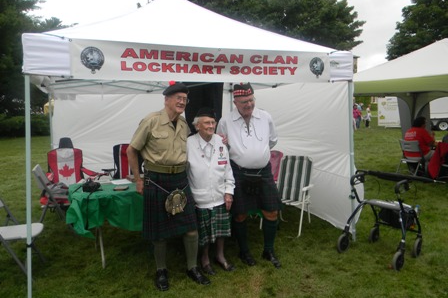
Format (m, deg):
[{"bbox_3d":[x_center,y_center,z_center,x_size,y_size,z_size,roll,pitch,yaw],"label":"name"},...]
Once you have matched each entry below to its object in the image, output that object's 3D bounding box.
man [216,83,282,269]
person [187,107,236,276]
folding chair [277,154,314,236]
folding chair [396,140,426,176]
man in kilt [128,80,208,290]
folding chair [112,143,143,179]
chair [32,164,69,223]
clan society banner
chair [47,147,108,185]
[{"bbox_3d":[0.247,0.256,3.460,0.610,1.730,0.460,-1,7,-7],"label":"man"},{"bbox_3d":[-0.136,0.387,3.360,0.460,1.500,0.360,-3,7,-18],"label":"person"},{"bbox_3d":[0.796,0.573,4.450,0.560,0.860,0.620,4,8,37],"label":"folding chair"},{"bbox_3d":[3.946,0.224,7.454,0.520,0.800,0.460,-6,9,-42],"label":"folding chair"},{"bbox_3d":[-0.496,0.300,3.144,0.700,1.730,0.460,-3,7,-22],"label":"man in kilt"},{"bbox_3d":[-1.455,0.419,5.494,0.830,0.970,0.650,-2,7,-10],"label":"folding chair"},{"bbox_3d":[-2.064,0.631,4.373,0.520,0.820,0.460,-3,7,-22],"label":"chair"},{"bbox_3d":[-0.037,-0.756,3.235,2.440,0.300,0.030,-3,7,-24],"label":"clan society banner"},{"bbox_3d":[-2.125,0.422,5.139,0.850,1.060,0.650,-4,8,-30],"label":"chair"}]

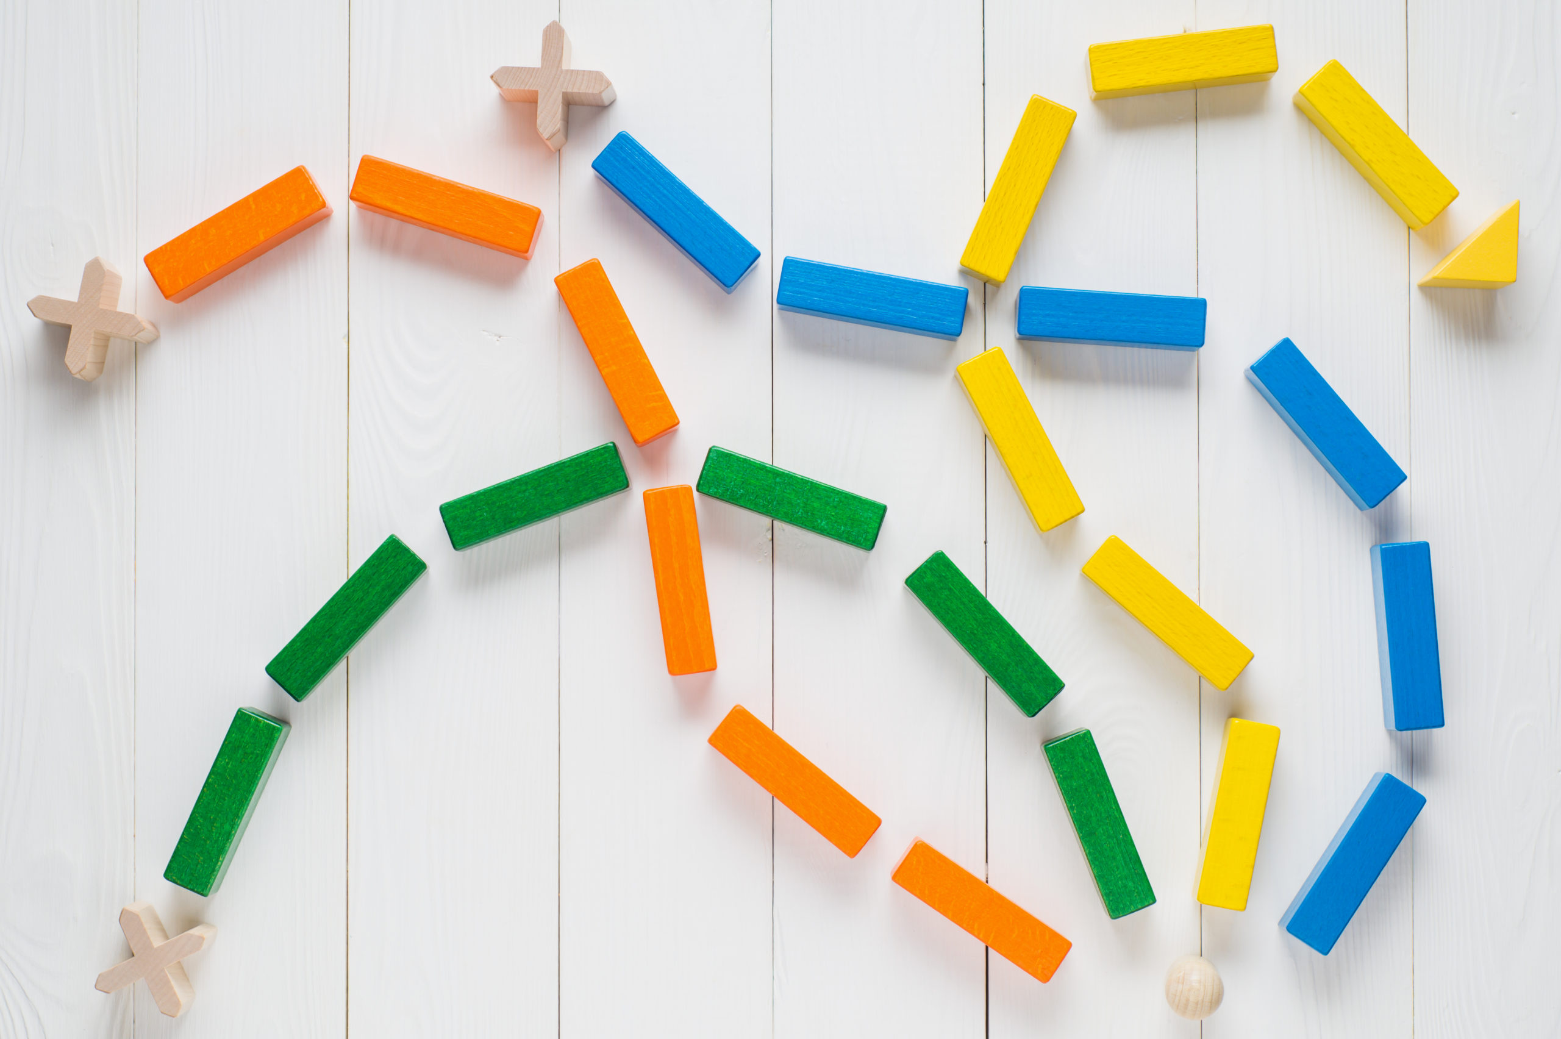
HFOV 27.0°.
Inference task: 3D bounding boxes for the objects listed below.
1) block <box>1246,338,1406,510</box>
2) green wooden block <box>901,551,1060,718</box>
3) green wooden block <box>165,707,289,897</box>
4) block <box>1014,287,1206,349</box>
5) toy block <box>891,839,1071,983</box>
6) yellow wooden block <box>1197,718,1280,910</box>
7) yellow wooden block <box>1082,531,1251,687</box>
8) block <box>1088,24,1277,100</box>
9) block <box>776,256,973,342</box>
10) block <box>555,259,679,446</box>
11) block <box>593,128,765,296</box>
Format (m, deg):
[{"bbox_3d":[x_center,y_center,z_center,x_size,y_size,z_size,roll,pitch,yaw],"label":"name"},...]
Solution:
[{"bbox_3d":[0.220,-0.038,1.313,0.020,0.021,0.075,-40,89,-1],"label":"block"},{"bbox_3d":[0.081,0.045,1.295,0.020,0.020,0.075,-43,89,-1],"label":"green wooden block"},{"bbox_3d":[-0.220,0.112,1.293,0.020,0.020,0.075,24,89,1],"label":"green wooden block"},{"bbox_3d":[0.132,-0.081,1.308,0.075,0.021,0.020,4,88,1],"label":"block"},{"bbox_3d":[0.080,0.156,1.302,0.075,0.021,0.020,34,89,1],"label":"toy block"},{"bbox_3d":[0.183,0.118,1.307,0.020,0.021,0.075,11,88,0],"label":"yellow wooden block"},{"bbox_3d":[0.155,0.037,1.305,0.075,0.021,0.020,41,89,2],"label":"yellow wooden block"},{"bbox_3d":[0.162,-0.185,1.318,0.075,0.021,0.020,-6,88,0],"label":"block"},{"bbox_3d":[0.037,-0.089,1.309,0.075,0.021,0.020,10,88,1],"label":"block"},{"bbox_3d":[-0.065,-0.066,1.298,0.020,0.020,0.075,-27,89,-1],"label":"block"},{"bbox_3d":[-0.042,-0.123,1.299,0.075,0.020,0.020,42,89,1],"label":"block"}]

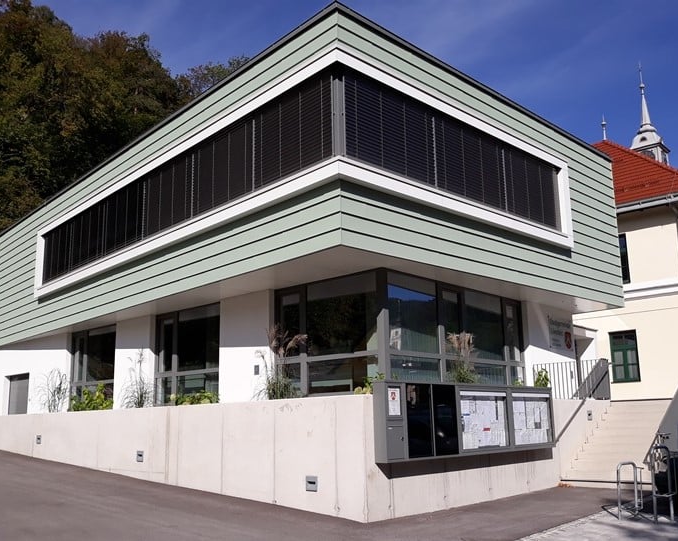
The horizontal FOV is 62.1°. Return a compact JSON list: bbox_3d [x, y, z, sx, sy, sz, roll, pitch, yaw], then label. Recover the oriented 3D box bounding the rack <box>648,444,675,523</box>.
[{"bbox_3d":[4.426,2.909,7.721,0.600,0.970,0.150,12,-19,-42],"label":"rack"}]

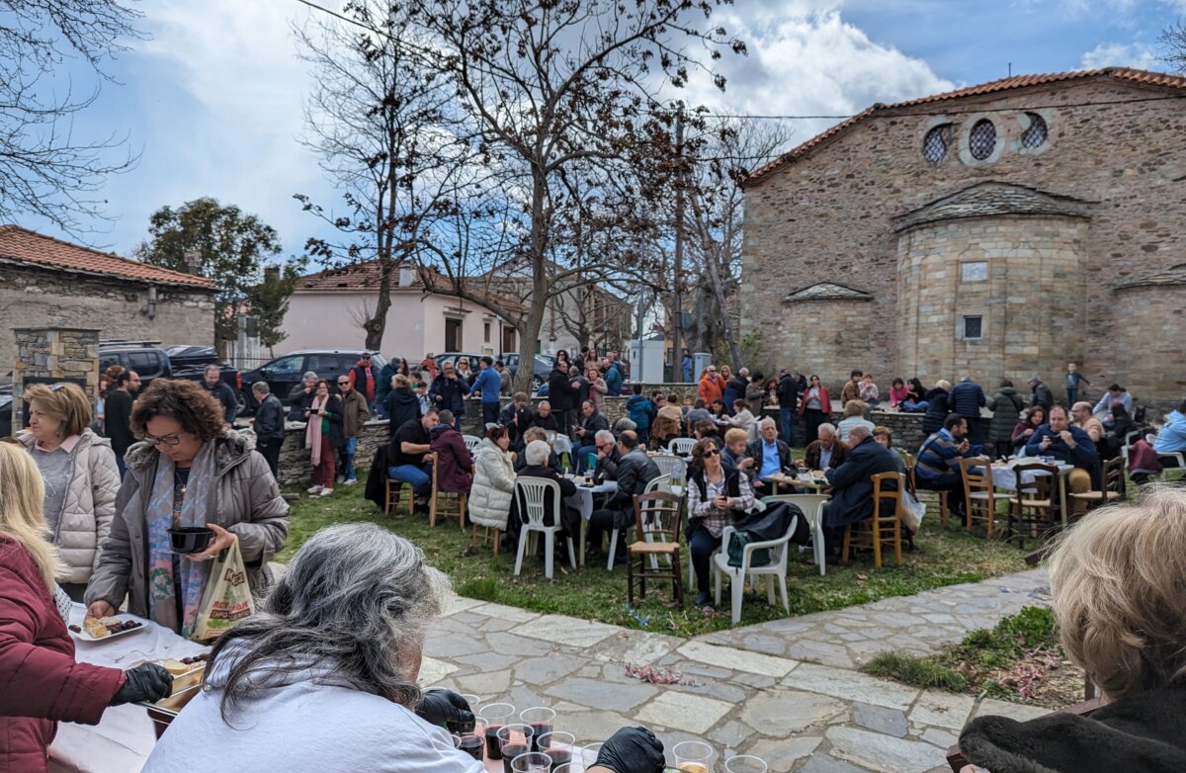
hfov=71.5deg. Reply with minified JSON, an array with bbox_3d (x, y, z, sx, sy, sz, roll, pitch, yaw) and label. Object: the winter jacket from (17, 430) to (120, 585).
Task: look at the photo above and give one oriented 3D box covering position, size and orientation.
[{"bbox_3d":[-2.300,0.515,3.500,0.480,0.670,0.330,1,1,6],"label":"winter jacket"}]

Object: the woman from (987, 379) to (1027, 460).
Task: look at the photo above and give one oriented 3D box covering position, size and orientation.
[{"bbox_3d":[6.750,0.700,13.450,0.600,1.630,0.450,1,1,19],"label":"woman"}]

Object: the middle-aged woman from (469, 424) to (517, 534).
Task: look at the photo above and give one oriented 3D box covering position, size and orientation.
[{"bbox_3d":[-0.930,1.040,8.238,0.720,1.260,0.540,1,2,18],"label":"middle-aged woman"}]

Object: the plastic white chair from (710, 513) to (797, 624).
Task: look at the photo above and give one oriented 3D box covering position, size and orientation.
[{"bbox_3d":[1.228,1.353,6.316,0.550,0.790,0.550,0,2,-12],"label":"plastic white chair"}]

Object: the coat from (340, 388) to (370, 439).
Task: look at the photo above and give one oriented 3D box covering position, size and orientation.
[{"bbox_3d":[-3.767,0.410,12.820,0.560,0.760,0.360,1,2,12],"label":"coat"}]

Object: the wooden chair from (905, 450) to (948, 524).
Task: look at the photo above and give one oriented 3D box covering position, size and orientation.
[{"bbox_3d":[4.020,1.230,9.900,0.450,0.860,0.430,1,1,12],"label":"wooden chair"}]

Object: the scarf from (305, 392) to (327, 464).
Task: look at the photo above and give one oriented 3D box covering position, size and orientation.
[{"bbox_3d":[-3.975,0.619,11.850,0.300,1.050,0.240,1,2,14],"label":"scarf"}]

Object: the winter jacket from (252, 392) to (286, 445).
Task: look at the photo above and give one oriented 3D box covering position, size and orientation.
[{"bbox_3d":[-4.670,0.450,11.850,0.400,0.720,0.480,0,1,6],"label":"winter jacket"}]

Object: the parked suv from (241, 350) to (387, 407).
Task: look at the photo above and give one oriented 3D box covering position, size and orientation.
[{"bbox_3d":[-7.650,-0.140,22.400,4.550,1.680,1.850,0,1,0],"label":"parked suv"}]

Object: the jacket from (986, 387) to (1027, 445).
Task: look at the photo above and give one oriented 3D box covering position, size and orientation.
[{"bbox_3d":[6.750,0.470,13.450,0.600,0.940,0.420,1,1,19],"label":"jacket"}]

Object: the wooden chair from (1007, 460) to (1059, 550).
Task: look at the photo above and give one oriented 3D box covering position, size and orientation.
[{"bbox_3d":[4.780,1.314,8.980,0.440,0.890,0.430,1,2,12],"label":"wooden chair"}]

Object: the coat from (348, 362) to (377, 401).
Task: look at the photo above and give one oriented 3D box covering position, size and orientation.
[{"bbox_3d":[-4.150,-0.090,14.800,0.520,0.710,0.340,0,1,-30],"label":"coat"}]

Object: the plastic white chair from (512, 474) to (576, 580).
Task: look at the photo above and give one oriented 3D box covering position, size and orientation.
[{"bbox_3d":[-0.439,1.281,7.520,0.460,0.880,0.530,1,1,23],"label":"plastic white chair"}]

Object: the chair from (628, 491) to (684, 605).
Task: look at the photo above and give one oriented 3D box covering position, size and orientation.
[{"bbox_3d":[0.541,1.312,6.750,0.430,0.890,0.460,1,1,11],"label":"chair"}]

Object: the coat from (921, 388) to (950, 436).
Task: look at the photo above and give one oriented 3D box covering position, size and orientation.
[{"bbox_3d":[7.277,0.525,17.500,0.580,1.020,0.480,2,2,27],"label":"coat"}]

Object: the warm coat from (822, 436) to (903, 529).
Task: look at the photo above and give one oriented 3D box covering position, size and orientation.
[{"bbox_3d":[2.641,0.865,8.032,0.580,0.880,0.600,-1,3,-45],"label":"warm coat"}]

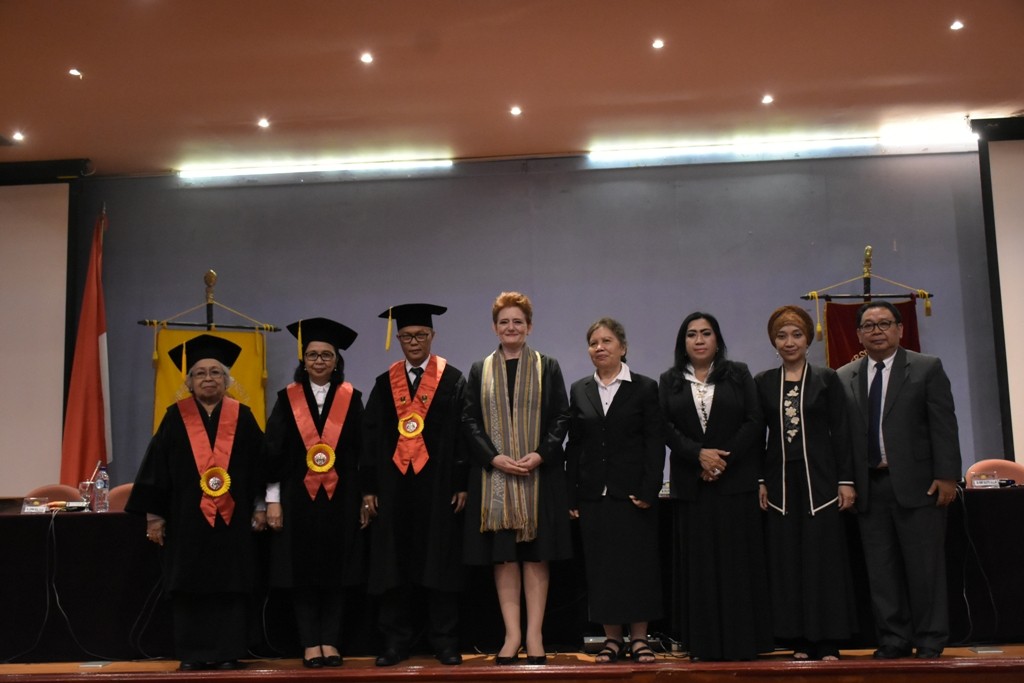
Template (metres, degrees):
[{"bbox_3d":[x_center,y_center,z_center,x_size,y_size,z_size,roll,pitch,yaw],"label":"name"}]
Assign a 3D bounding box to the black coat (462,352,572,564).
[{"bbox_3d":[0.022,0.557,4.964,0.520,1.040,0.340,-2,-7,0],"label":"black coat"}]

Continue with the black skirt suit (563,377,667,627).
[{"bbox_3d":[0.495,0.753,4.946,0.470,1.214,0.330,-3,-7,15],"label":"black skirt suit"}]

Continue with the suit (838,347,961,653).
[{"bbox_3d":[1.829,0.746,4.834,0.550,1.429,0.360,-6,-8,32],"label":"suit"}]

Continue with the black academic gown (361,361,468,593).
[{"bbox_3d":[-0.474,0.641,4.965,0.540,1.103,0.330,-2,-7,2],"label":"black academic gown"}]

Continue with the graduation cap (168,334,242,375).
[{"bbox_3d":[-1.500,0.064,5.030,0.335,0.140,0.300,1,-29,-1],"label":"graduation cap"}]

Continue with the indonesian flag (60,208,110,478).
[{"bbox_3d":[-2.845,0.083,6.846,0.340,1.930,0.250,0,-7,-12],"label":"indonesian flag"}]

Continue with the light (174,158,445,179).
[{"bbox_3d":[-1.706,-1.505,8.888,2.405,0.080,0.080,-2,-7,4],"label":"light"}]

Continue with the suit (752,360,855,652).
[{"bbox_3d":[1.389,0.771,4.845,0.490,1.309,0.360,-4,-7,20],"label":"suit"}]

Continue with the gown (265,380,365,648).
[{"bbox_3d":[-0.957,0.824,4.959,0.500,1.293,0.320,-1,-7,0],"label":"gown"}]

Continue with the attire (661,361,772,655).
[{"bbox_3d":[0.964,0.801,4.854,0.540,1.393,0.420,-3,-7,15],"label":"attire"}]

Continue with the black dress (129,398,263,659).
[{"bbox_3d":[-1.530,0.901,4.963,0.670,1.250,0.360,-1,-7,-2],"label":"black dress"}]

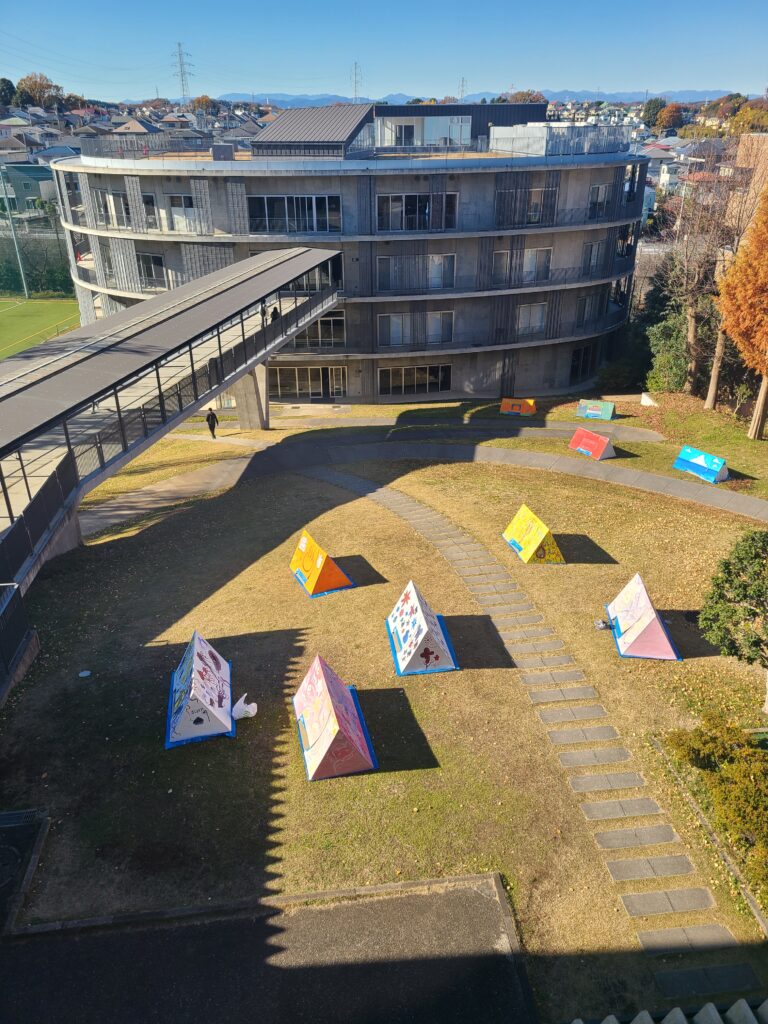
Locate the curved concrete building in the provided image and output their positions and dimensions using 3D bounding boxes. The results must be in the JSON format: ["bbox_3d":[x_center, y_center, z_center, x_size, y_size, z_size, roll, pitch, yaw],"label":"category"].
[{"bbox_3d":[-1.754,-22.716,61.007,43.000,17.200,32.000,-2,28,-4],"label":"curved concrete building"}]

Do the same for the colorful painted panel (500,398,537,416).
[{"bbox_3d":[9.851,-7.682,56.272,2.318,1.013,1.227,8,28,28],"label":"colorful painted panel"}]

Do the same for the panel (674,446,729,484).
[{"bbox_3d":[15.586,-2.395,37.600,1.227,1.013,2.318,-17,31,-29],"label":"panel"}]

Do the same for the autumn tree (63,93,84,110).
[{"bbox_3d":[-113.445,-149.616,281.000,8.000,7.500,7.500,0,28,0],"label":"autumn tree"}]

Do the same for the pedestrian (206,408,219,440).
[{"bbox_3d":[-9.106,-4.668,40.757,0.550,1.730,0.420,-2,28,-3],"label":"pedestrian"}]

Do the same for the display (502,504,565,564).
[{"bbox_3d":[4.435,0.598,22.634,1.170,1.013,2.340,-2,21,-8],"label":"display"}]

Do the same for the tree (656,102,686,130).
[{"bbox_3d":[111.364,-154.076,300.000,11.500,10.500,11.000,0,28,0],"label":"tree"}]

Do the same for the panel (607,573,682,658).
[{"bbox_3d":[6.098,2.362,18.062,1.170,1.013,2.340,4,22,7],"label":"panel"}]

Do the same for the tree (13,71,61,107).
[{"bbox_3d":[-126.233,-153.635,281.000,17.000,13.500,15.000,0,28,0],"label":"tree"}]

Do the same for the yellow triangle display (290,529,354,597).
[{"bbox_3d":[-1.903,1.342,22.164,1.170,1.013,2.340,-13,22,-19],"label":"yellow triangle display"}]

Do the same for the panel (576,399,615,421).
[{"bbox_3d":[13.651,-6.636,49.288,2.340,1.013,1.170,14,28,33],"label":"panel"}]

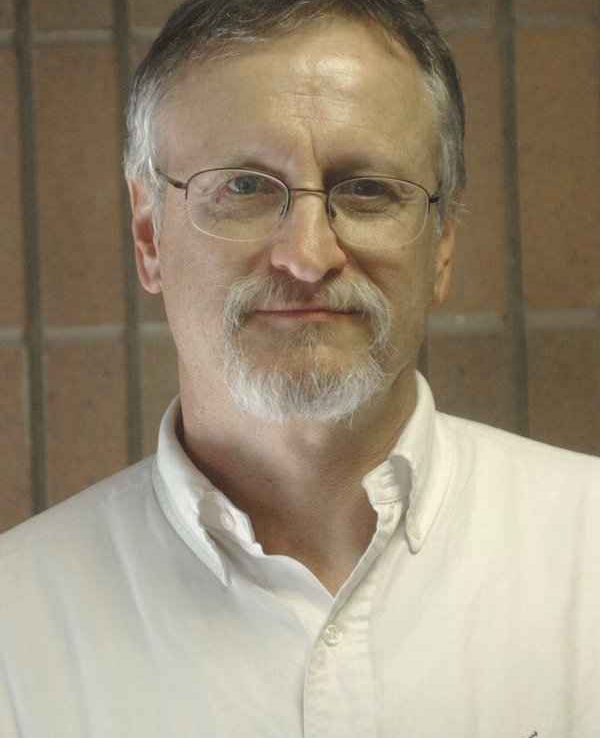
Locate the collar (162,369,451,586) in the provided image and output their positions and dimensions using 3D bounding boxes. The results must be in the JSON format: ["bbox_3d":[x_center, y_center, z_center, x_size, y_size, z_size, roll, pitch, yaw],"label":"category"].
[{"bbox_3d":[0.002,0.056,1.475,0.162,0.118,0.160,-4,3,-8],"label":"collar"}]

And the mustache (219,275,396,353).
[{"bbox_3d":[0.003,-0.029,1.352,0.088,0.039,0.035,1,5,-5],"label":"mustache"}]

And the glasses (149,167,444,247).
[{"bbox_3d":[-0.002,-0.086,1.409,0.141,0.046,0.138,1,6,-5],"label":"glasses"}]

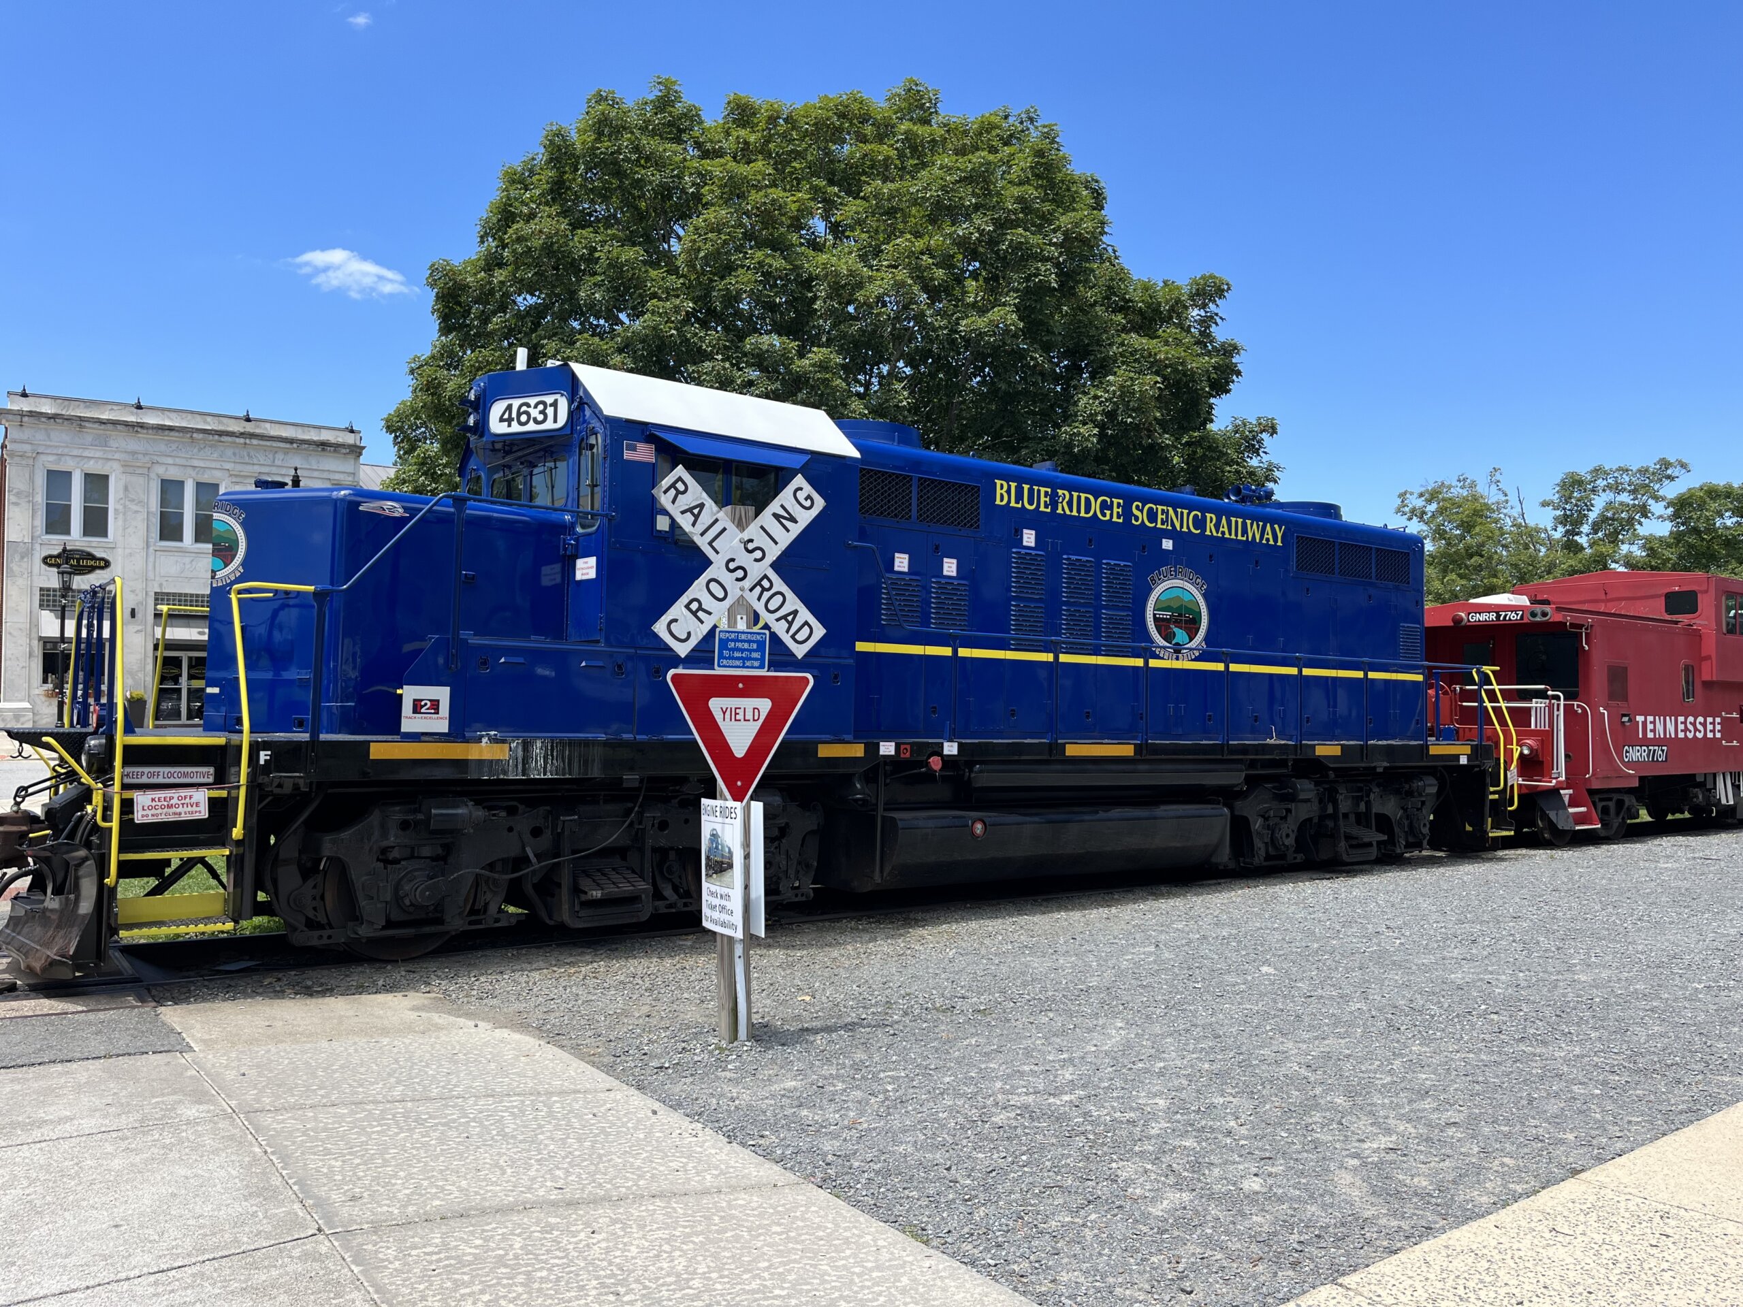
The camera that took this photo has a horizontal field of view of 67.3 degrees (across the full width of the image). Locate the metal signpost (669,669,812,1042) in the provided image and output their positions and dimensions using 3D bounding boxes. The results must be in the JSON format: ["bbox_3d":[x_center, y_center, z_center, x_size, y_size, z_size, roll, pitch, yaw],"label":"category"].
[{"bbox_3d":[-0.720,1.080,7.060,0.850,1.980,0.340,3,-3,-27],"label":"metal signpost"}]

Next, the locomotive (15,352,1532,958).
[{"bbox_3d":[1.181,0.182,13.376,16.800,4.420,3.100,3,-3,-37],"label":"locomotive"}]

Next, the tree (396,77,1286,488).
[{"bbox_3d":[-0.610,-3.900,23.700,16.000,13.100,15.000,1,-3,-2],"label":"tree"}]

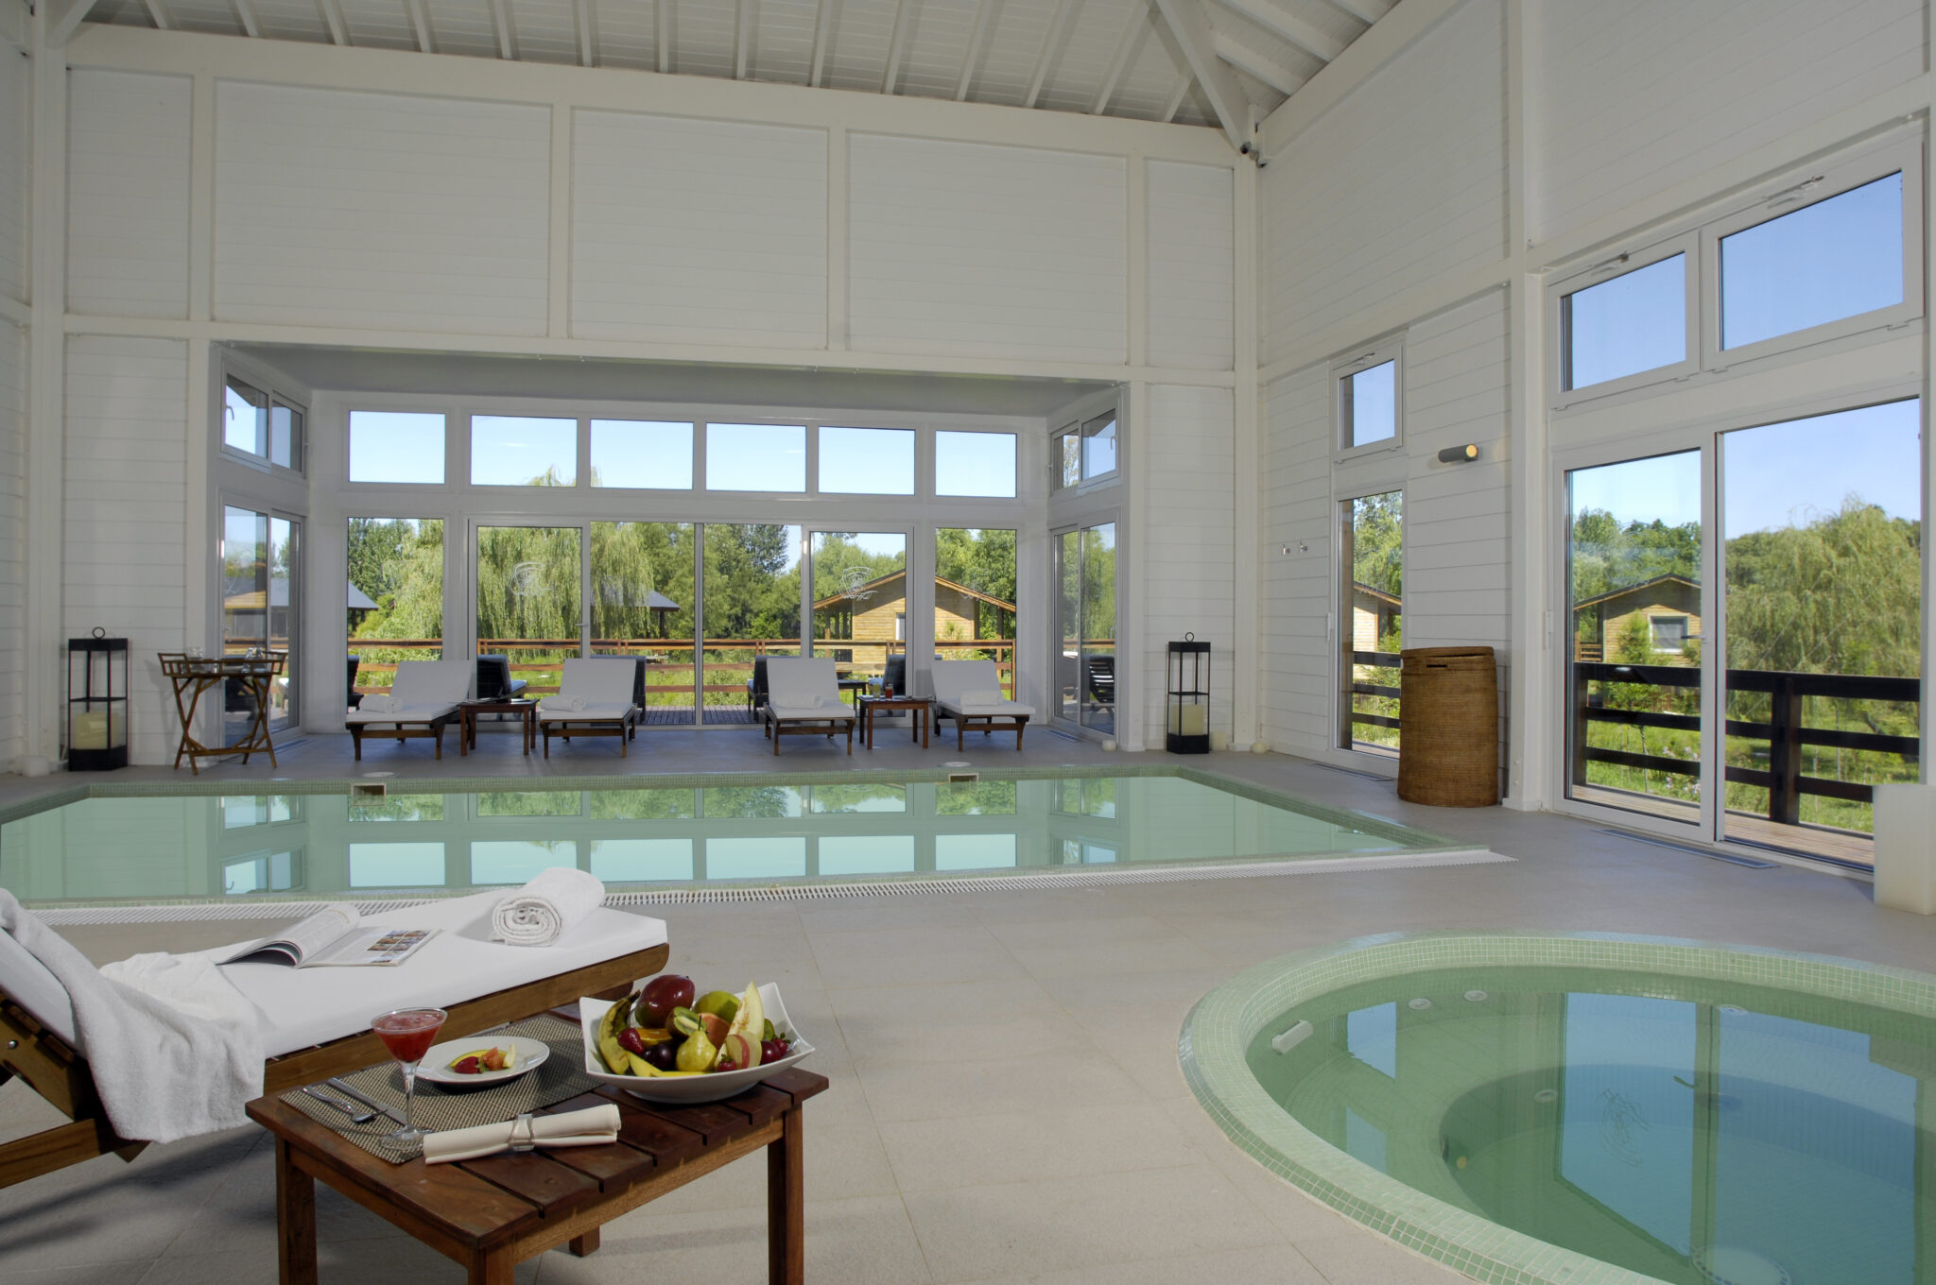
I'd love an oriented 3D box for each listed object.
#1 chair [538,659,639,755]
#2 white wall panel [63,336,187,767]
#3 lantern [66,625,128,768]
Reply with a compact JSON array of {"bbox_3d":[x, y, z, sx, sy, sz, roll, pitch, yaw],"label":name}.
[{"bbox_3d":[-3.312,0.558,9.999,0.678,0.758,1.823,0,1,-14],"label":"chair"},{"bbox_3d":[-6.628,-0.710,8.897,0.860,3.368,0.050,0,1,-11],"label":"white wall panel"},{"bbox_3d":[-6.495,0.421,8.432,0.270,1.060,0.270,0,1,-12],"label":"lantern"}]

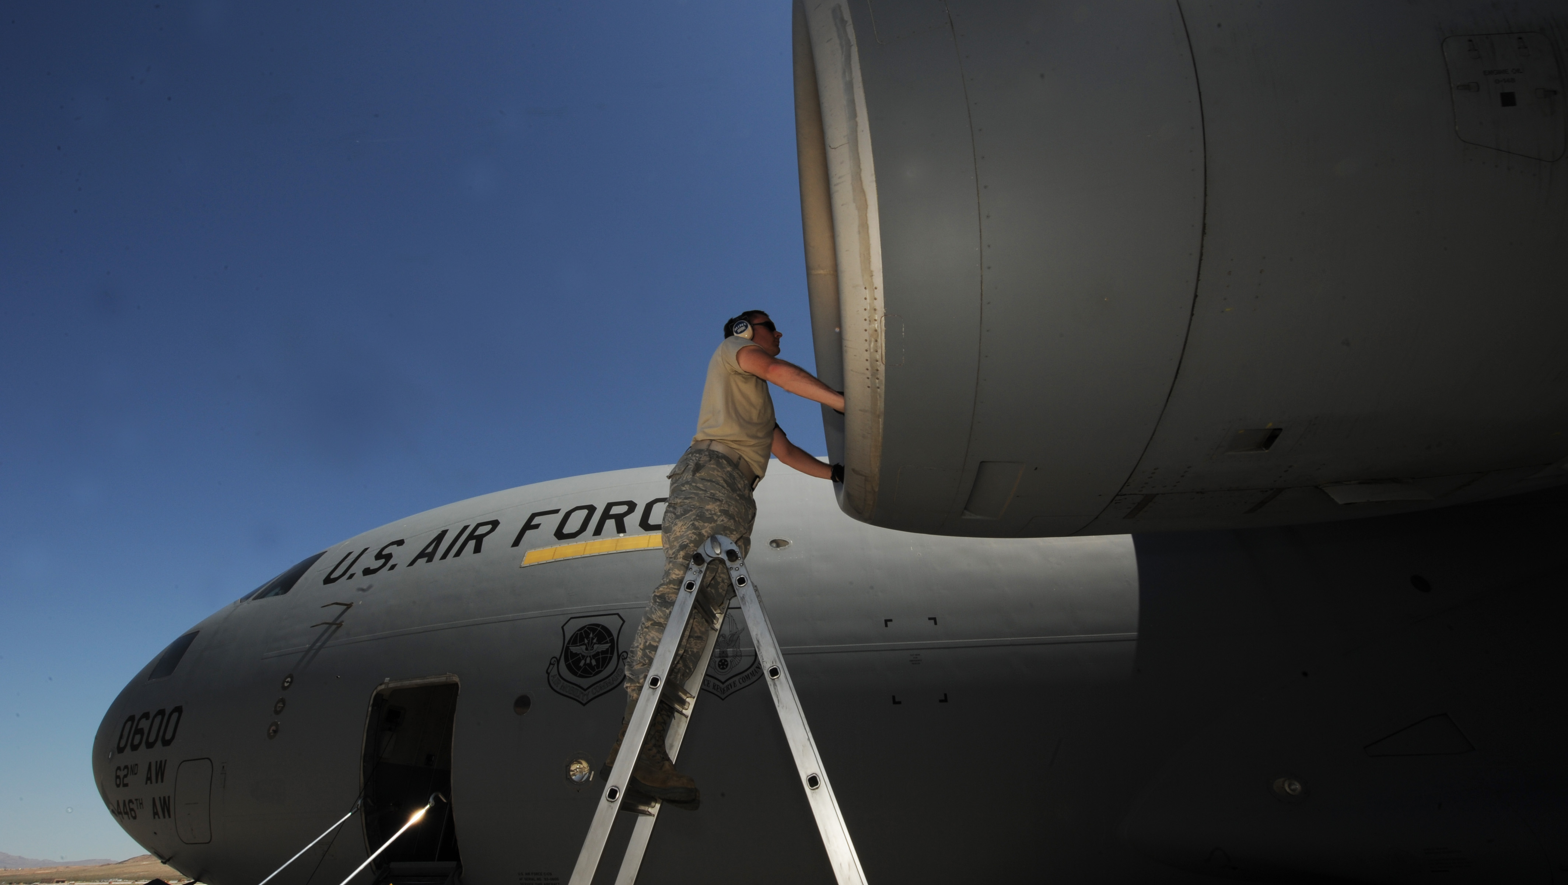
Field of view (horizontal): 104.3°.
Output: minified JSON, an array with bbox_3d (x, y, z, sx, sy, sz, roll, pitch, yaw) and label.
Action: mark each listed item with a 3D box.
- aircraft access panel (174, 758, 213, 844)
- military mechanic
[{"bbox_3d":[-6.500,3.945,6.720,0.650,0.870,0.080,-14,-11,18],"label":"aircraft access panel"},{"bbox_3d":[-0.118,0.223,2.152,0.850,1.790,0.550,-1,-34,-2],"label":"military mechanic"}]

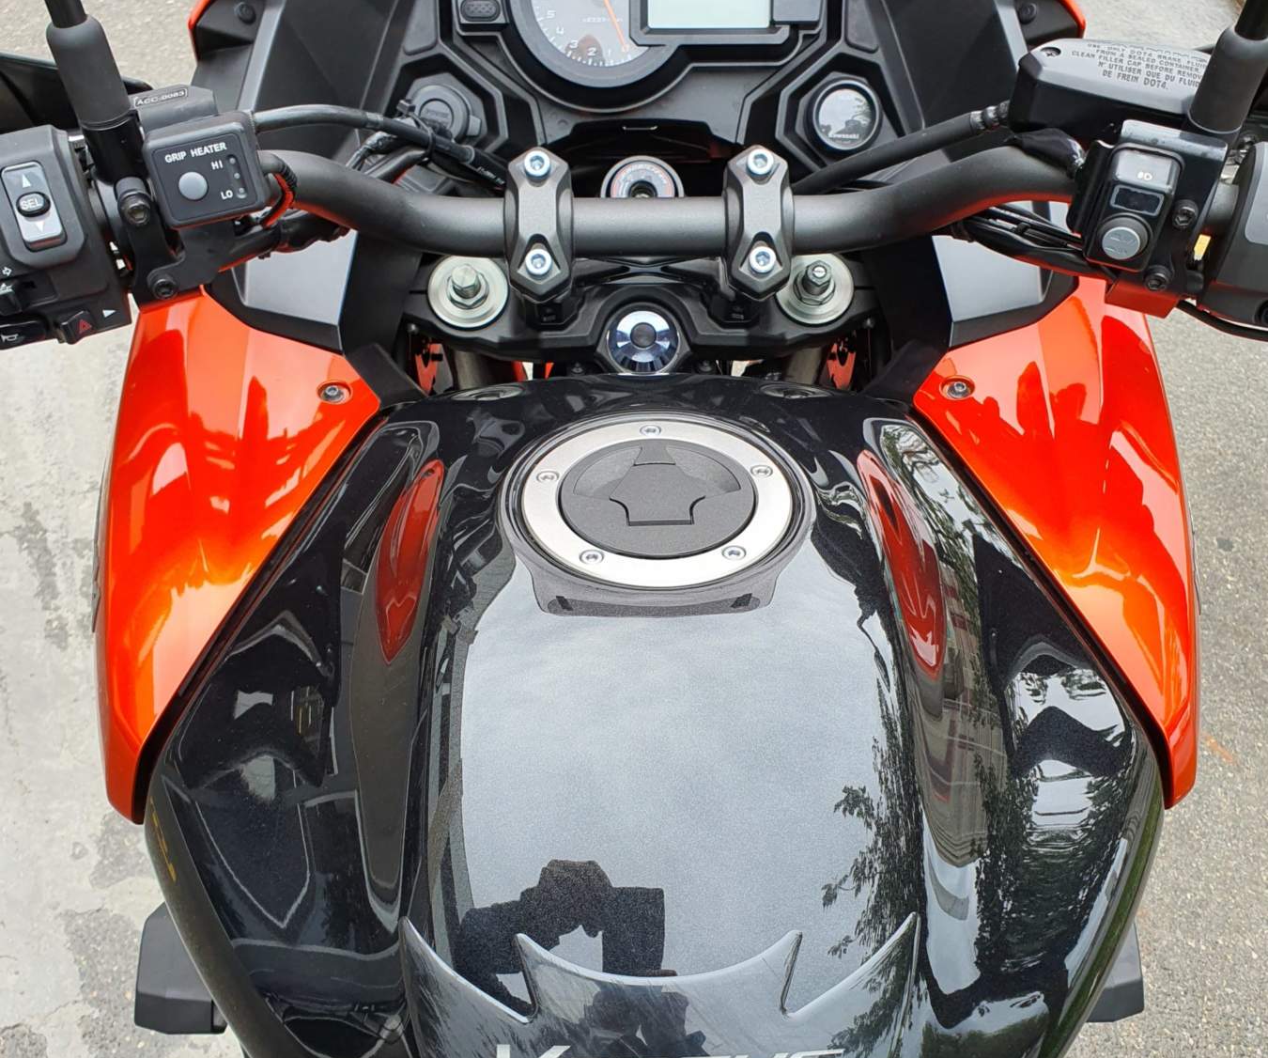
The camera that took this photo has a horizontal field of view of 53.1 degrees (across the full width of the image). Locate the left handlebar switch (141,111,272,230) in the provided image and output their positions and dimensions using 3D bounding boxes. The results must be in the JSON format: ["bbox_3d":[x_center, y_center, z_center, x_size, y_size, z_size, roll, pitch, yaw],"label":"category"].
[{"bbox_3d":[-0.186,-0.157,0.557,0.045,0.039,0.026,-14,25,-5],"label":"left handlebar switch"}]

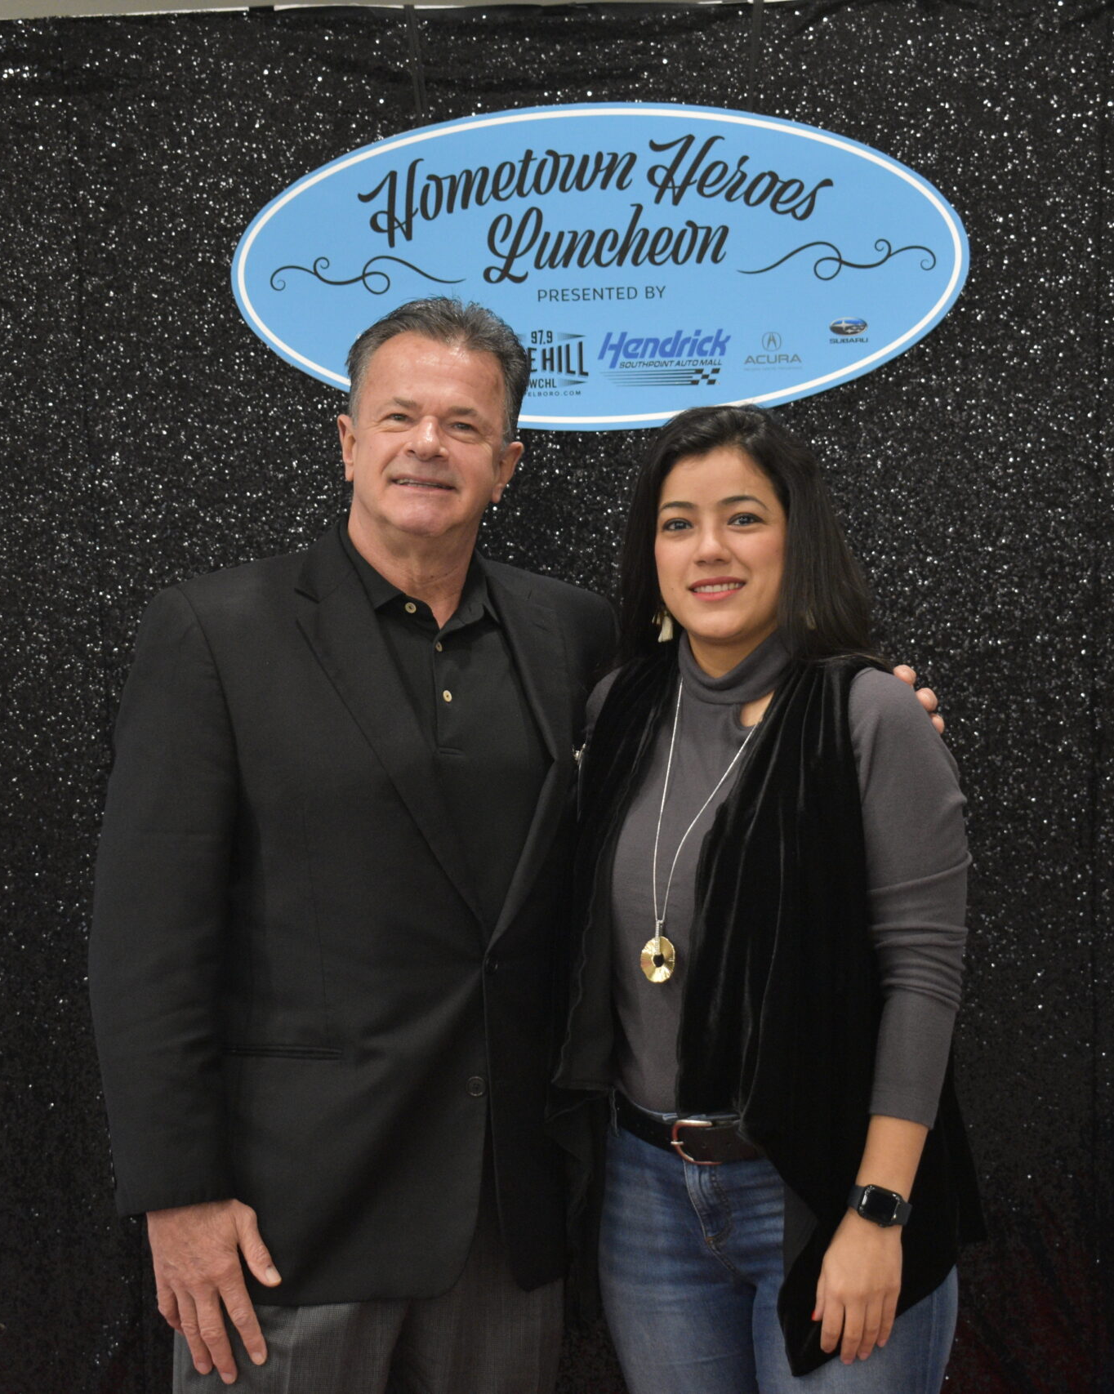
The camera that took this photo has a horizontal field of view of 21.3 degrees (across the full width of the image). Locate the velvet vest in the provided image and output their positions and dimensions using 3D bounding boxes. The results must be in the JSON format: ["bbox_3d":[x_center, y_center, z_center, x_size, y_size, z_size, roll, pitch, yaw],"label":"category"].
[{"bbox_3d":[0.202,0.299,2.830,0.410,0.700,0.300,-1,0,27],"label":"velvet vest"}]

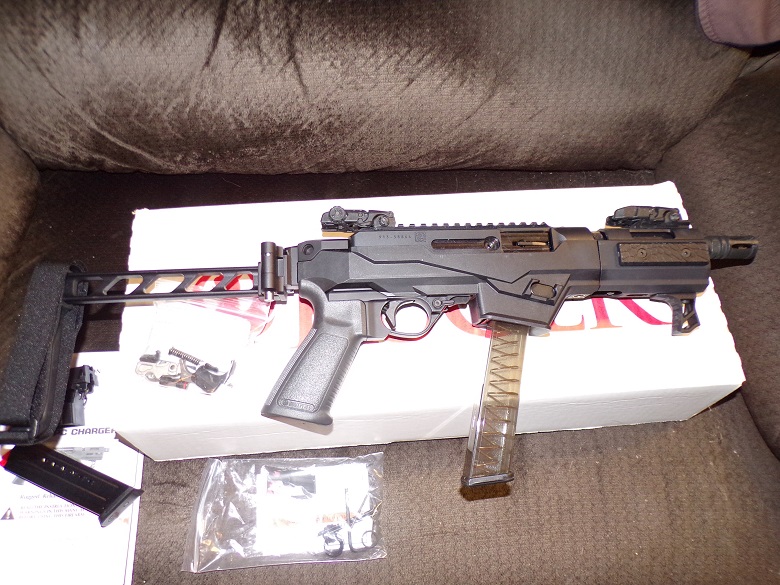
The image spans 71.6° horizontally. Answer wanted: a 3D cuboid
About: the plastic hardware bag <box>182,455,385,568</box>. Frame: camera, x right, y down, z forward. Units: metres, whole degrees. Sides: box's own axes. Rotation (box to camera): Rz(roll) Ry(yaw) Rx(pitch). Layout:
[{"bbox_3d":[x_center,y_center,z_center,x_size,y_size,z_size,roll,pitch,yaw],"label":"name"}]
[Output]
[{"bbox_3d":[-0.093,0.203,0.506,0.177,0.017,0.097,-2,64,-3],"label":"plastic hardware bag"}]

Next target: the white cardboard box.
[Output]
[{"bbox_3d":[0.032,0.024,0.547,0.540,0.107,0.216,-4,64,-4],"label":"white cardboard box"}]

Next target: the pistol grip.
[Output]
[{"bbox_3d":[-0.058,0.045,0.441,0.074,0.036,0.120,3,64,0],"label":"pistol grip"}]

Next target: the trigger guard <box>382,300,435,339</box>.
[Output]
[{"bbox_3d":[0.016,0.021,0.456,0.048,0.014,0.037,-4,64,-4],"label":"trigger guard"}]

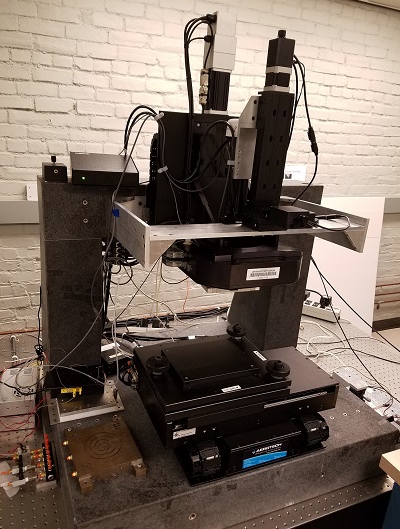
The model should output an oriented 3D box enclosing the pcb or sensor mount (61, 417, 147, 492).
[{"bbox_3d":[-0.249,0.468,1.011,0.167,0.024,0.206,-5,20,-25],"label":"pcb or sensor mount"}]

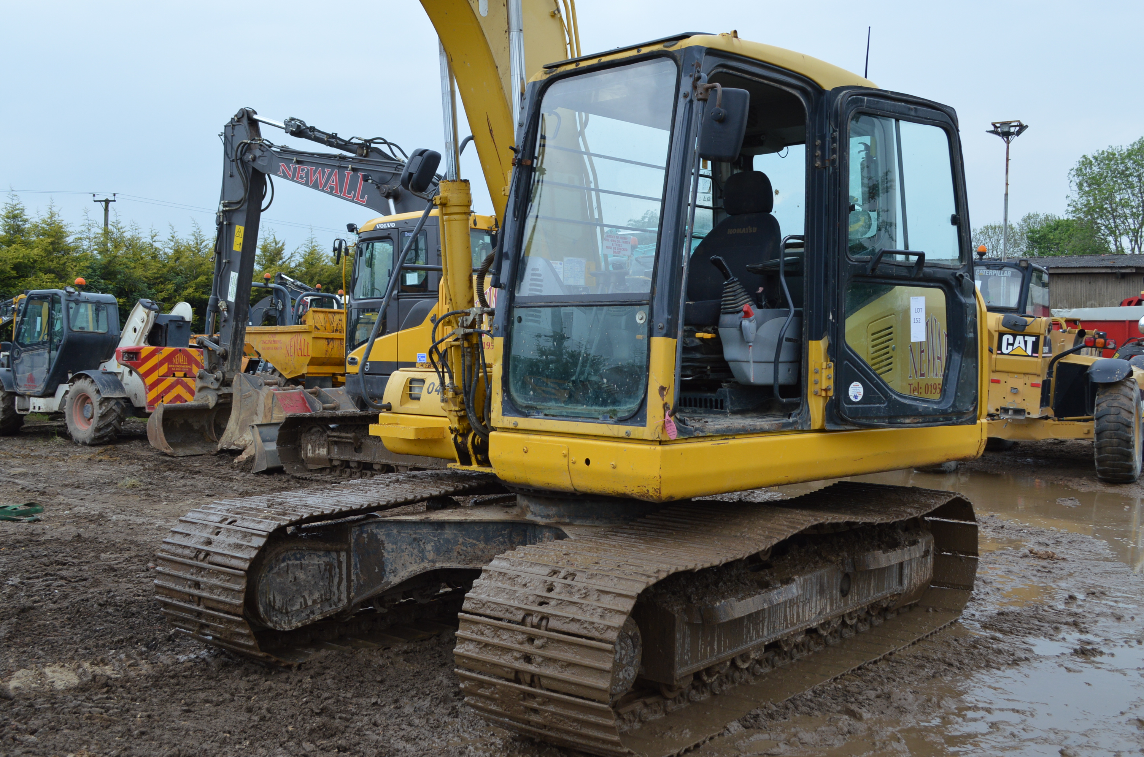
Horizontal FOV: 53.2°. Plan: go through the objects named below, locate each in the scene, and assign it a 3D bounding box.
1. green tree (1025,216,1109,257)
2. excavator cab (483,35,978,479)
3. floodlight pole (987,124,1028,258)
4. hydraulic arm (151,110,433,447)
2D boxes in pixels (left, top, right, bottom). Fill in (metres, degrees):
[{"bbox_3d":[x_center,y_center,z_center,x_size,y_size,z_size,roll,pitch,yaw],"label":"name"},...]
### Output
[{"bbox_3d":[23.854,-3.423,54.938,4.600,8.200,4.600,1,1,0],"label":"green tree"},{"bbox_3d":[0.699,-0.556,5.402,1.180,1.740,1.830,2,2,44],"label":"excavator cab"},{"bbox_3d":[12.981,-3.358,33.938,1.200,8.600,1.200,1,1,0],"label":"floodlight pole"},{"bbox_3d":[-3.413,-1.287,15.071,5.300,4.700,1.200,2,1,36],"label":"hydraulic arm"}]

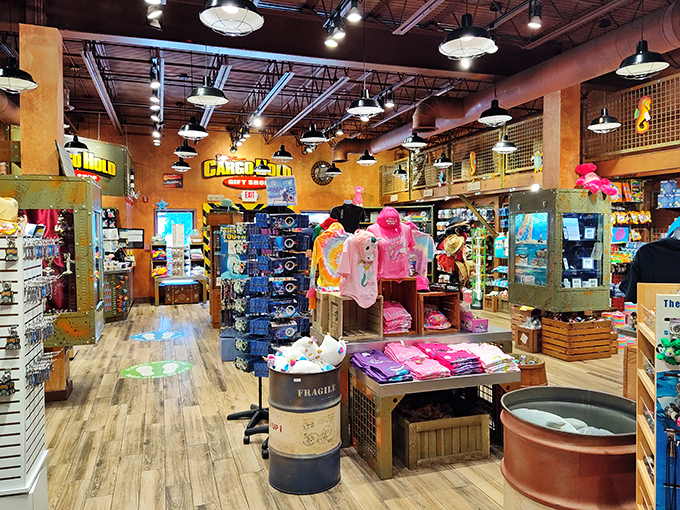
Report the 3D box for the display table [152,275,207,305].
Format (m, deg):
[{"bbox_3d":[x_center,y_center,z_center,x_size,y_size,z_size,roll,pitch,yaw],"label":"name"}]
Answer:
[{"bbox_3d":[-3.573,0.782,11.900,1.090,0.605,0.600,-1,2,-19],"label":"display table"}]

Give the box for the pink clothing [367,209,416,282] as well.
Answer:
[{"bbox_3d":[0.405,-0.087,4.216,0.370,0.570,0.220,-1,3,-18],"label":"pink clothing"}]

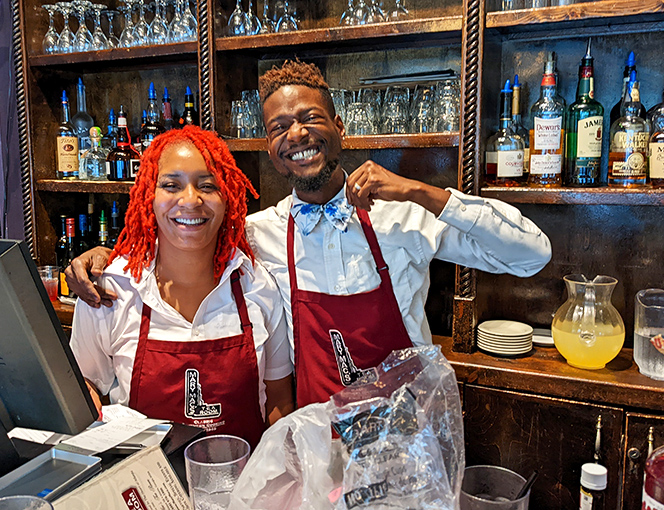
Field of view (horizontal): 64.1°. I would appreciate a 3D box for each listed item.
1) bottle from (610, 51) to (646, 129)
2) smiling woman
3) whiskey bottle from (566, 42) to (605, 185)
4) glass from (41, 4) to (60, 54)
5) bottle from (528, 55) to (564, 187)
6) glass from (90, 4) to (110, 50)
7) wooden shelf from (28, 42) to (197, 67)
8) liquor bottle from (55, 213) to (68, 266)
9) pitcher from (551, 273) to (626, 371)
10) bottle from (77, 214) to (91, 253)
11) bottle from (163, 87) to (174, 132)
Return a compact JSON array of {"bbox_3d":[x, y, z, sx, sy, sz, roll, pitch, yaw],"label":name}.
[{"bbox_3d":[0.785,-0.353,1.406,0.086,0.358,0.086,4,8,24],"label":"bottle"},{"bbox_3d":[-0.300,0.568,1.119,0.470,1.650,0.320,-1,8,-12],"label":"smiling woman"},{"bbox_3d":[0.650,-0.357,1.354,0.086,0.376,0.086,-2,8,-19],"label":"whiskey bottle"},{"bbox_3d":[-1.059,-0.834,1.991,0.066,0.194,0.066,4,8,21],"label":"glass"},{"bbox_3d":[0.556,-0.345,1.371,0.085,0.335,0.084,4,8,22],"label":"bottle"},{"bbox_3d":[-0.819,-0.791,1.874,0.063,0.172,0.063,4,8,20],"label":"glass"},{"bbox_3d":[-0.732,-0.710,1.973,0.749,0.037,0.270,4,8,21],"label":"wooden shelf"},{"bbox_3d":[-1.032,0.005,2.056,0.068,0.319,0.068,-2,8,-21],"label":"liquor bottle"},{"bbox_3d":[0.653,0.172,1.354,0.170,0.216,0.190,5,9,27],"label":"pitcher"},{"bbox_3d":[-0.984,-0.002,2.112,0.073,0.319,0.073,-2,8,-21],"label":"bottle"},{"bbox_3d":[-0.582,-0.426,1.895,0.080,0.337,0.080,1,8,2],"label":"bottle"}]

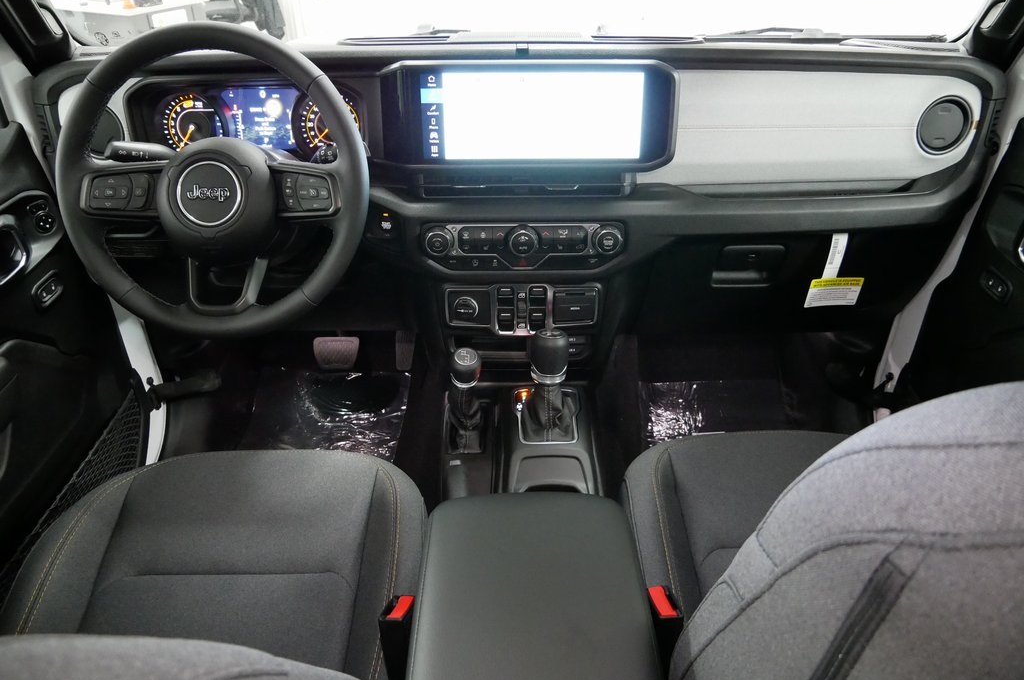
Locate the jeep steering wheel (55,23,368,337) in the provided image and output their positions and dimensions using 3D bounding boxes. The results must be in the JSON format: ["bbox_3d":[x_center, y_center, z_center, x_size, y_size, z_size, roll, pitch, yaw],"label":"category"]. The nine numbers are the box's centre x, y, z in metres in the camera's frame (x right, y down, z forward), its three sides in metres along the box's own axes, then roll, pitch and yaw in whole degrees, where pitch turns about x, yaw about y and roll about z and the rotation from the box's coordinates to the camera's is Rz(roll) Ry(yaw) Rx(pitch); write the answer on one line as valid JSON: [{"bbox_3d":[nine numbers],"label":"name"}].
[{"bbox_3d":[-0.365,-0.193,0.885,0.380,0.380,0.095,0,8,-2],"label":"jeep steering wheel"}]

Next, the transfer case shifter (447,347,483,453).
[{"bbox_3d":[-0.069,0.074,1.042,0.051,0.148,0.100,0,30,0],"label":"transfer case shifter"}]

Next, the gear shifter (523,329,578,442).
[{"bbox_3d":[0.056,0.051,1.036,0.076,0.160,0.105,0,30,0],"label":"gear shifter"}]

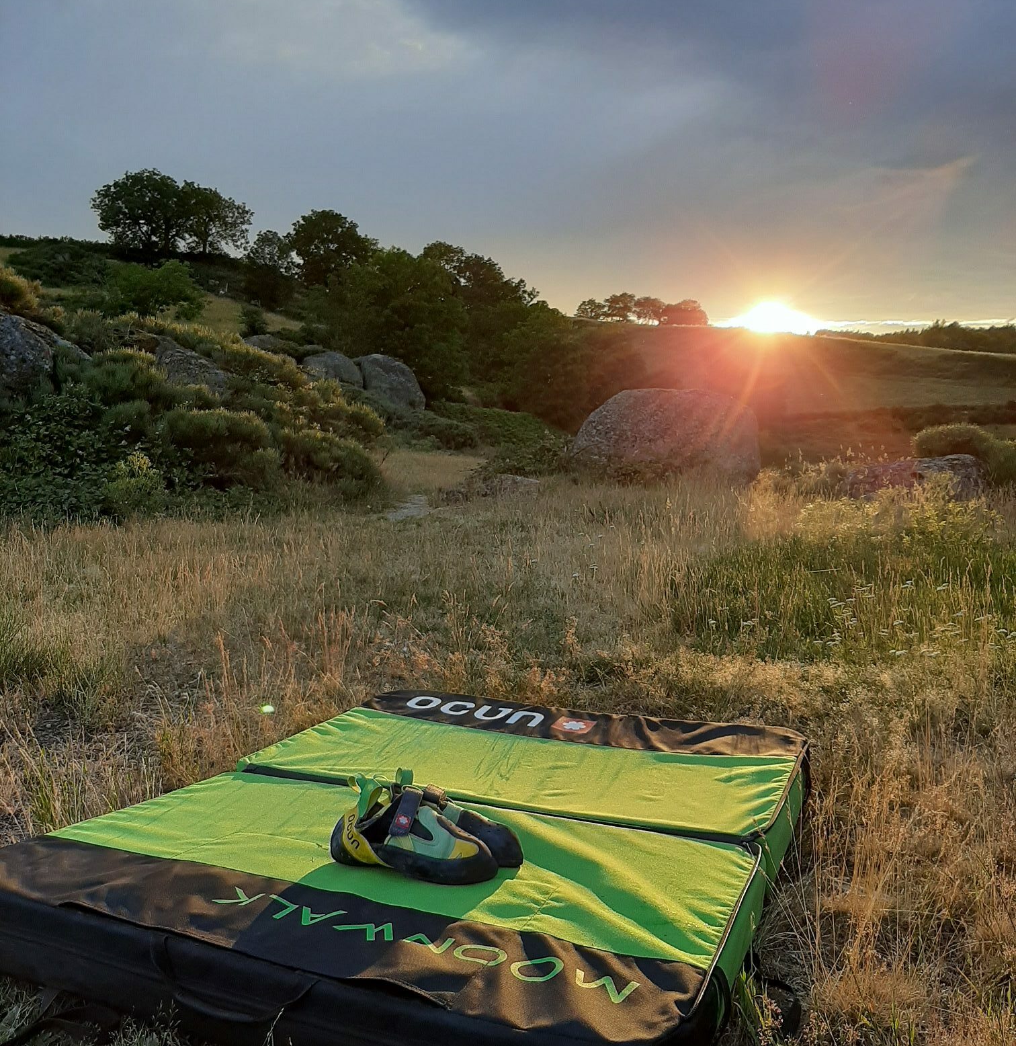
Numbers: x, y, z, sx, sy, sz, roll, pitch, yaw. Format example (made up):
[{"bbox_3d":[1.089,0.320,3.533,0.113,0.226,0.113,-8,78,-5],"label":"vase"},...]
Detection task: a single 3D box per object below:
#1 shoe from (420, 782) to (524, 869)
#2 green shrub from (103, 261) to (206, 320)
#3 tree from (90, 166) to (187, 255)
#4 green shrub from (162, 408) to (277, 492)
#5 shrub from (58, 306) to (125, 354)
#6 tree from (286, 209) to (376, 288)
[{"bbox_3d":[-0.098,0.442,1.540,0.250,0.110,0.095,1,5,13],"label":"shoe"},{"bbox_3d":[-13.896,-9.133,40.000,4.036,2.330,3.430,0,6,0],"label":"green shrub"},{"bbox_3d":[-34.338,-29.002,95.000,9.091,8.300,8.636,0,6,0],"label":"tree"},{"bbox_3d":[-3.101,-0.798,11.000,1.270,0.910,1.080,0,6,0],"label":"green shrub"},{"bbox_3d":[-6.540,-3.002,16.000,1.136,0.769,1.022,0,6,0],"label":"shrub"},{"bbox_3d":[-14.765,-22.799,85.000,7.515,6.830,7.139,0,6,0],"label":"tree"}]

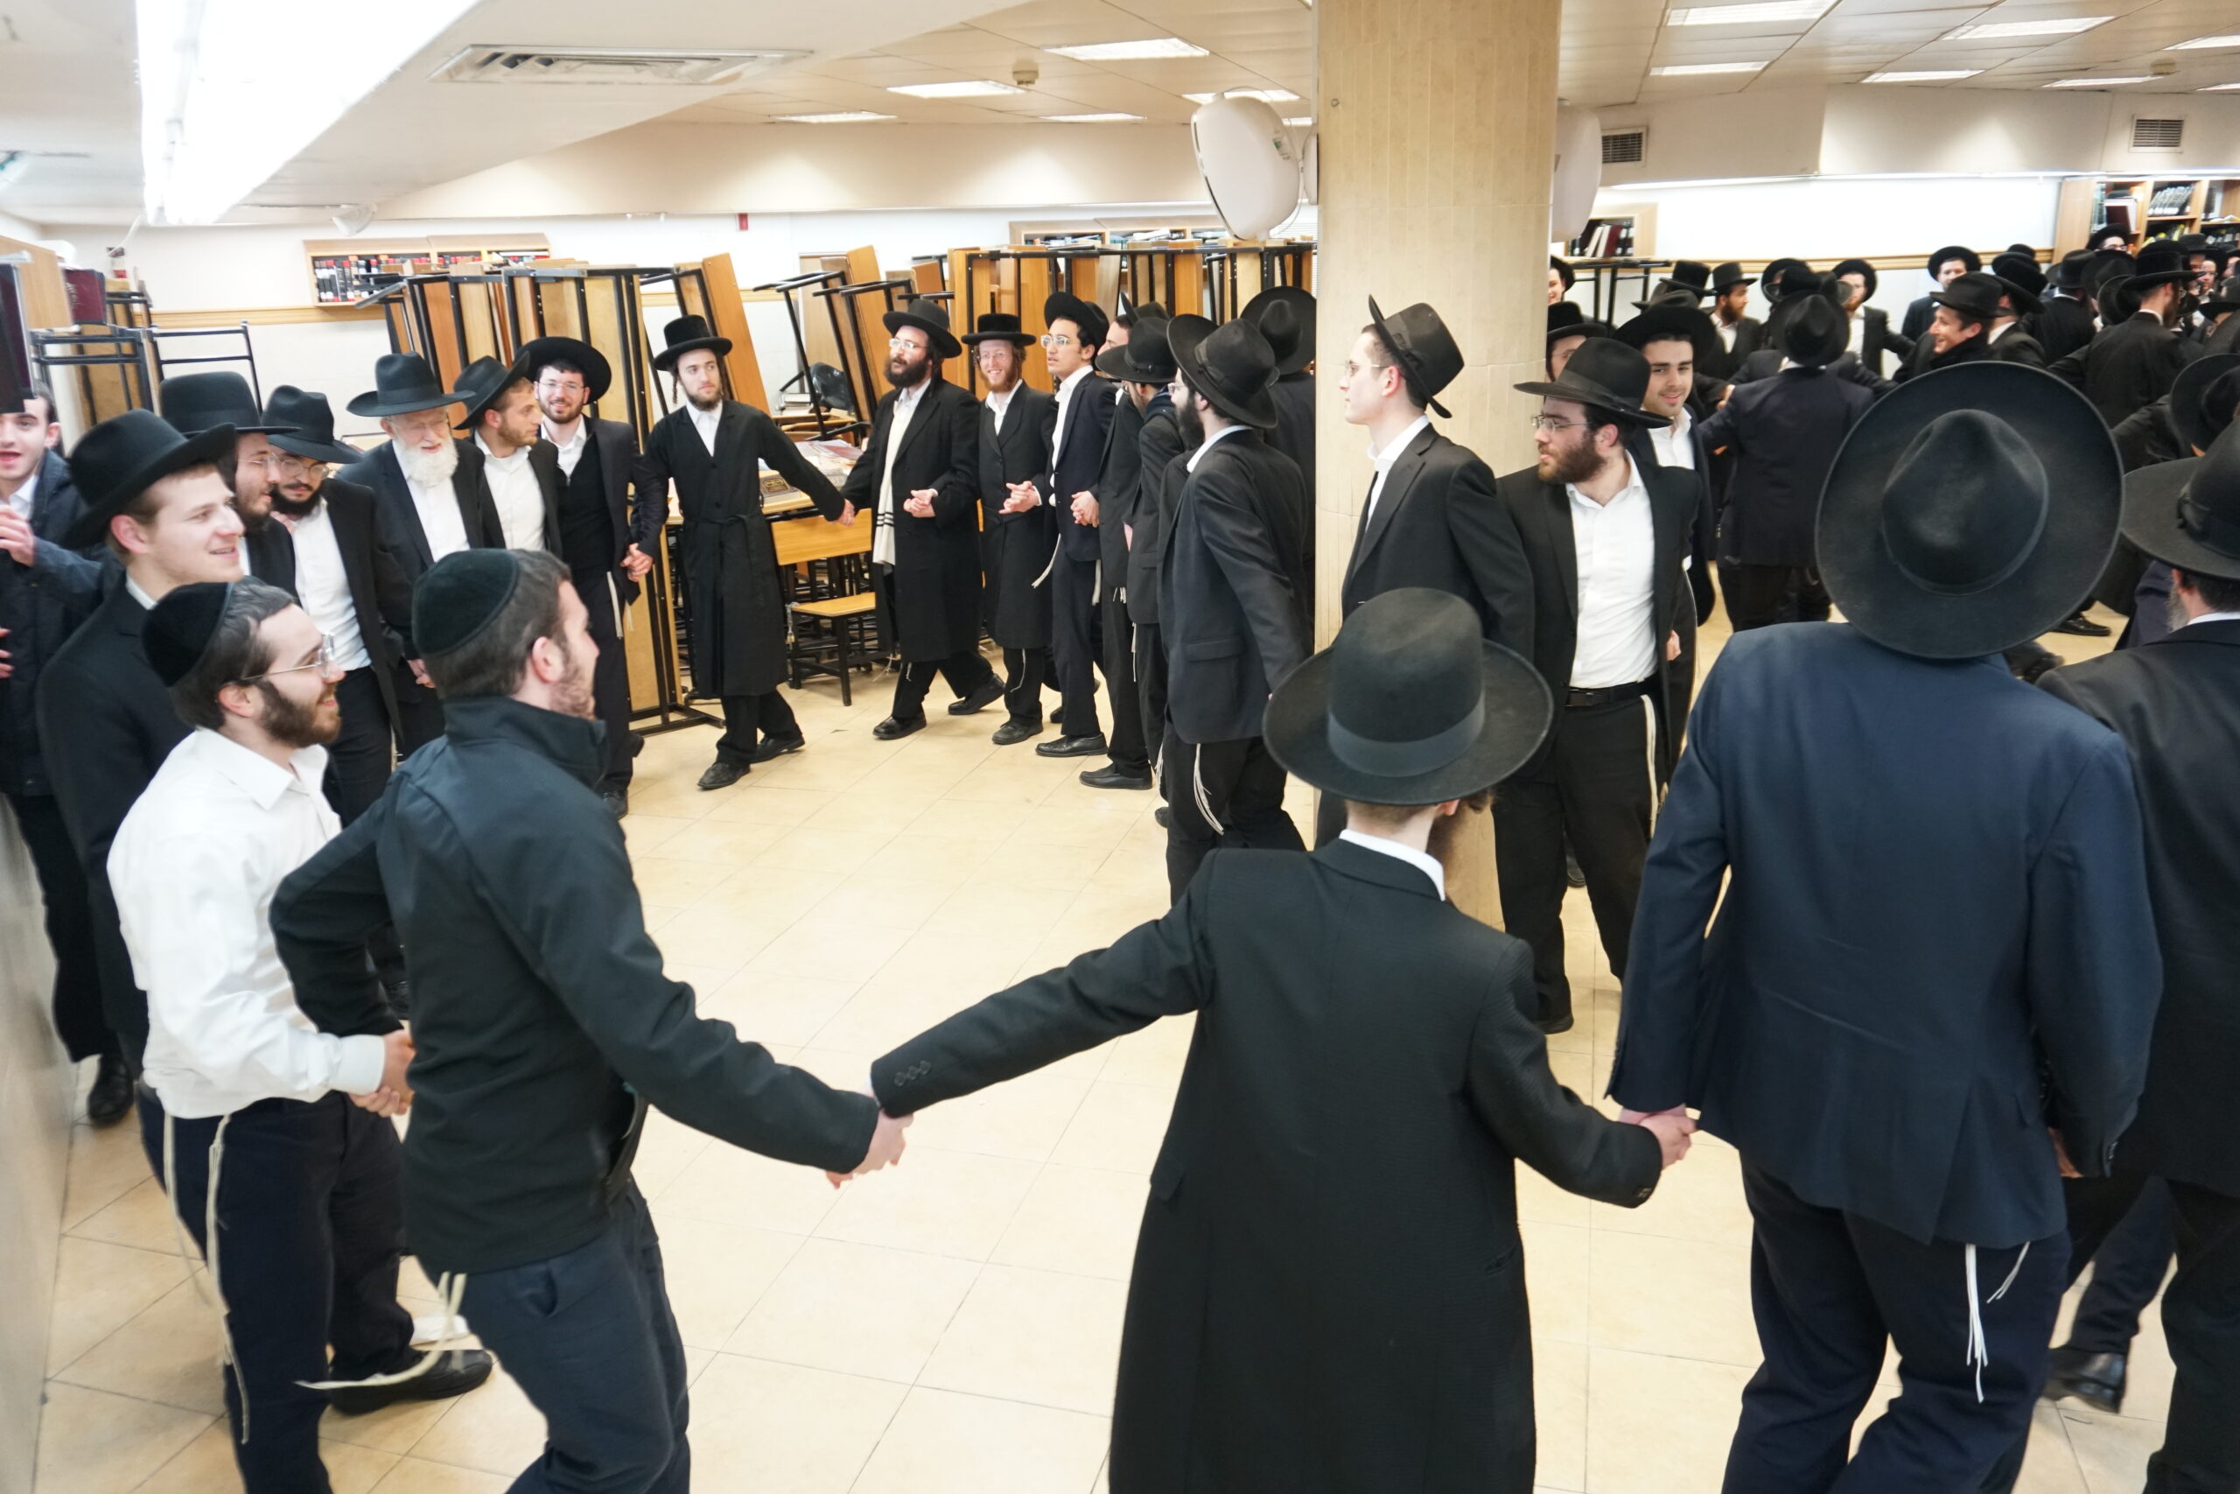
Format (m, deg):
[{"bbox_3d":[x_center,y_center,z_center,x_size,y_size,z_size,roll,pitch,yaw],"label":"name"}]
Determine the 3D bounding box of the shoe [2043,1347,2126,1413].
[{"bbox_3d":[1.674,1.103,3.078,0.295,0.110,0.105,7,19,27],"label":"shoe"}]

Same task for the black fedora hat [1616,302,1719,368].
[{"bbox_3d":[1.822,-1.380,5.600,0.345,0.140,0.375,-1,-25,12],"label":"black fedora hat"}]

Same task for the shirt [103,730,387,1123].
[{"bbox_3d":[-1.230,0.196,2.372,0.350,0.560,0.470,-13,20,-33],"label":"shirt"}]

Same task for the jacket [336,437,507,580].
[{"bbox_3d":[-2.001,-0.510,4.880,0.340,0.750,0.540,14,23,42],"label":"jacket"}]

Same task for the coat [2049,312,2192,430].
[{"bbox_3d":[5.673,-1.916,9.494,0.700,1.060,0.420,12,22,38],"label":"coat"}]

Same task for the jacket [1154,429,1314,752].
[{"bbox_3d":[0.304,-0.423,4.370,0.370,0.790,0.480,5,18,19],"label":"jacket"}]

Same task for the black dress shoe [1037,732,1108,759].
[{"bbox_3d":[-0.201,-0.028,6.979,0.295,0.105,0.105,0,17,4],"label":"black dress shoe"}]

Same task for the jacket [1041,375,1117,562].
[{"bbox_3d":[-0.149,-1.117,6.747,0.340,0.780,0.450,-11,19,-29],"label":"jacket"}]

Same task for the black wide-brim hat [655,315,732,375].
[{"bbox_3d":[-1.647,-1.543,6.400,0.310,0.155,0.340,-14,10,3],"label":"black wide-brim hat"}]

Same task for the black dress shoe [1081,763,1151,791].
[{"bbox_3d":[-0.013,0.088,6.582,0.295,0.105,0.105,3,17,15],"label":"black dress shoe"}]

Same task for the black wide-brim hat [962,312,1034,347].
[{"bbox_3d":[-0.501,-1.688,6.800,0.300,0.130,0.330,-1,15,2],"label":"black wide-brim hat"}]

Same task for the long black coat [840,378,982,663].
[{"bbox_3d":[-0.885,-0.976,7.220,0.580,1.180,0.400,12,22,38],"label":"long black coat"}]

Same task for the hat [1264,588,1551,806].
[{"bbox_3d":[0.331,-0.080,1.948,0.325,0.155,0.360,13,33,40],"label":"hat"}]

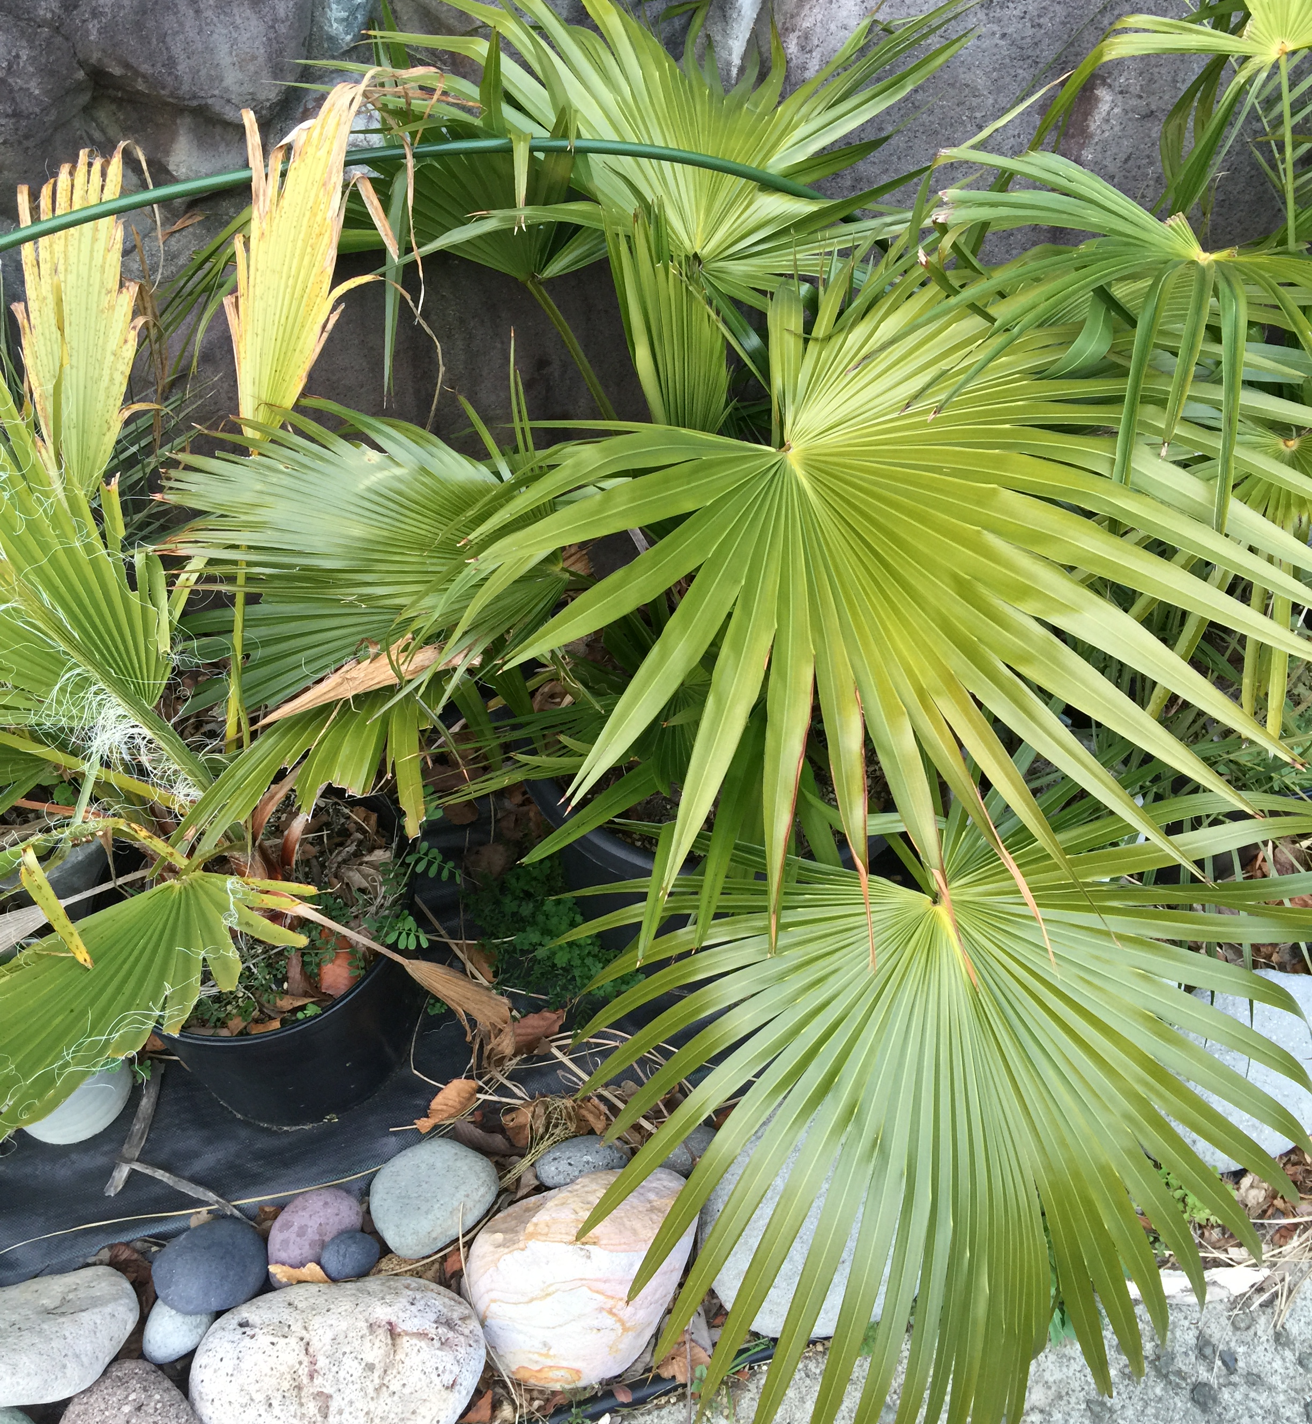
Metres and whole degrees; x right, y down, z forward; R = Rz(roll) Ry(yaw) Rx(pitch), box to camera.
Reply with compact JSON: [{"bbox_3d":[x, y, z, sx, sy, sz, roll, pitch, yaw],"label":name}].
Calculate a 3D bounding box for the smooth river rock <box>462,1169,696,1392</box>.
[{"bbox_3d":[-0.053,0.472,1.231,0.201,0.123,0.164,-15,55,-11],"label":"smooth river rock"}]

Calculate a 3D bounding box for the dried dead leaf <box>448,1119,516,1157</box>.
[{"bbox_3d":[-0.155,0.398,1.363,0.075,0.028,0.034,19,56,13],"label":"dried dead leaf"}]

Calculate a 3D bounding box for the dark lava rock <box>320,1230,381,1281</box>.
[{"bbox_3d":[-0.269,0.478,1.293,0.050,0.037,0.042,11,54,7],"label":"dark lava rock"}]

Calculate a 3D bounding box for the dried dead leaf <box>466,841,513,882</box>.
[{"bbox_3d":[-0.173,0.155,1.528,0.046,0.020,0.050,0,54,0],"label":"dried dead leaf"}]

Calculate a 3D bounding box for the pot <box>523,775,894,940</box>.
[{"bbox_3d":[0.067,0.063,1.414,0.399,0.304,0.399,0,54,0],"label":"pot"}]

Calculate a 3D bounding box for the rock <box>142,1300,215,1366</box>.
[{"bbox_3d":[-0.409,0.528,1.258,0.065,0.042,0.050,-38,63,-25],"label":"rock"}]

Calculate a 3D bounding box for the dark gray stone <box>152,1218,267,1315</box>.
[{"bbox_3d":[-0.385,0.479,1.266,0.097,0.058,0.078,0,54,-1],"label":"dark gray stone"}]

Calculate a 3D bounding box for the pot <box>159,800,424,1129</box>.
[{"bbox_3d":[-0.351,0.235,1.367,0.280,0.261,0.280,0,53,-1],"label":"pot"}]

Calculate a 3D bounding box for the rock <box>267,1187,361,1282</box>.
[{"bbox_3d":[-0.299,0.458,1.284,0.087,0.056,0.075,-22,57,-16],"label":"rock"}]

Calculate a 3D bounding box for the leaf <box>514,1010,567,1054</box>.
[{"bbox_3d":[-0.113,0.306,1.406,0.058,0.030,0.045,-21,56,-15],"label":"leaf"}]

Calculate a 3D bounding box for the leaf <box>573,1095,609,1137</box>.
[{"bbox_3d":[-0.060,0.372,1.351,0.037,0.030,0.037,0,54,0],"label":"leaf"}]

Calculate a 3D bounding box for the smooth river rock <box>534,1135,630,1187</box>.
[{"bbox_3d":[-0.066,0.407,1.332,0.081,0.038,0.048,-15,55,-11],"label":"smooth river rock"}]

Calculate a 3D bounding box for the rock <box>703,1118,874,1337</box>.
[{"bbox_3d":[0.131,0.442,1.273,0.195,0.125,0.205,1,54,0],"label":"rock"}]

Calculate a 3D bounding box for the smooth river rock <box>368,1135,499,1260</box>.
[{"bbox_3d":[-0.205,0.435,1.333,0.112,0.075,0.104,-35,61,-24],"label":"smooth river rock"}]

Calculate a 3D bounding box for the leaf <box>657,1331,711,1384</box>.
[{"bbox_3d":[0.029,0.562,1.266,0.039,0.022,0.044,29,58,19],"label":"leaf"}]

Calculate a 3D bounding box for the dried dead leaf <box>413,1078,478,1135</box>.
[{"bbox_3d":[-0.198,0.372,1.385,0.073,0.022,0.035,-34,61,-23],"label":"dried dead leaf"}]

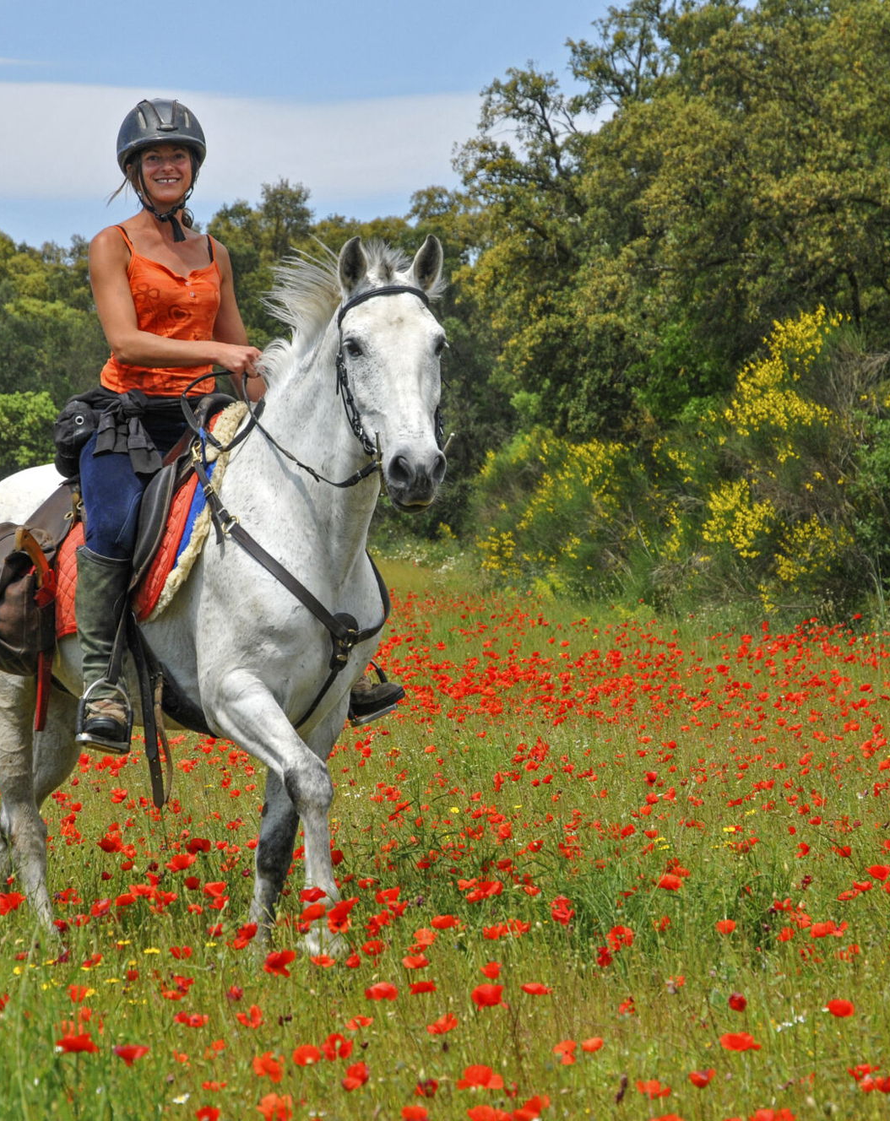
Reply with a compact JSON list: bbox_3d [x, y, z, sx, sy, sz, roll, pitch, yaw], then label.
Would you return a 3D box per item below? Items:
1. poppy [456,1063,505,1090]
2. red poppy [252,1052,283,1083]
[{"bbox_3d":[0.052,0.755,5.750,0.070,0.039,0.066,0,1,0],"label":"poppy"},{"bbox_3d":[-0.266,0.760,5.900,0.049,0.044,0.049,0,1,0],"label":"red poppy"}]

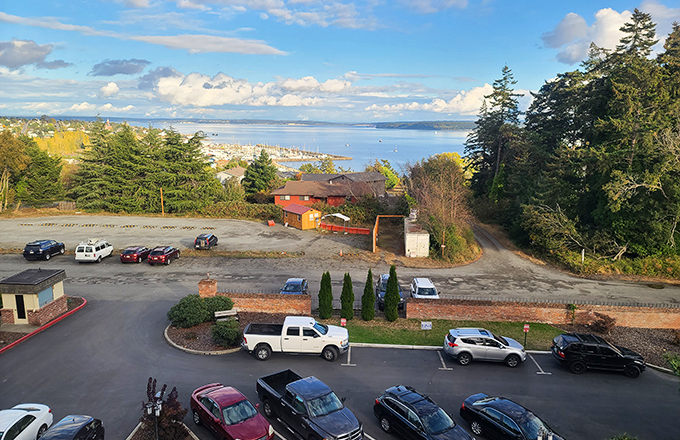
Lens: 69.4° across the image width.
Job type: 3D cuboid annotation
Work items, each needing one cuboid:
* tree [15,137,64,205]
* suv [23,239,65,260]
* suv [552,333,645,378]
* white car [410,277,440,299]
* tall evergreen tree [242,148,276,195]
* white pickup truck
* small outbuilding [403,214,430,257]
[{"bbox_3d":[-48.952,-7.803,80.019,7.300,11.200,7.300,1,11,0],"label":"tree"},{"bbox_3d":[-30.333,3.122,50.534,1.920,1.800,4.800,0,11,-1],"label":"suv"},{"bbox_3d":[14.604,7.538,27.575,4.670,1.720,1.870,2,11,8],"label":"suv"},{"bbox_3d":[6.494,5.634,37.604,1.800,1.630,4.500,1,11,2],"label":"white car"},{"bbox_3d":[-15.080,-8.524,92.000,6.300,10.000,6.300,1,11,0],"label":"tall evergreen tree"},{"bbox_3d":[-2.524,6.915,28.884,6.050,2.020,2.040,1,11,1],"label":"white pickup truck"},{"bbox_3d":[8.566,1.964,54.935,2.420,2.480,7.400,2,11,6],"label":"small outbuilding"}]

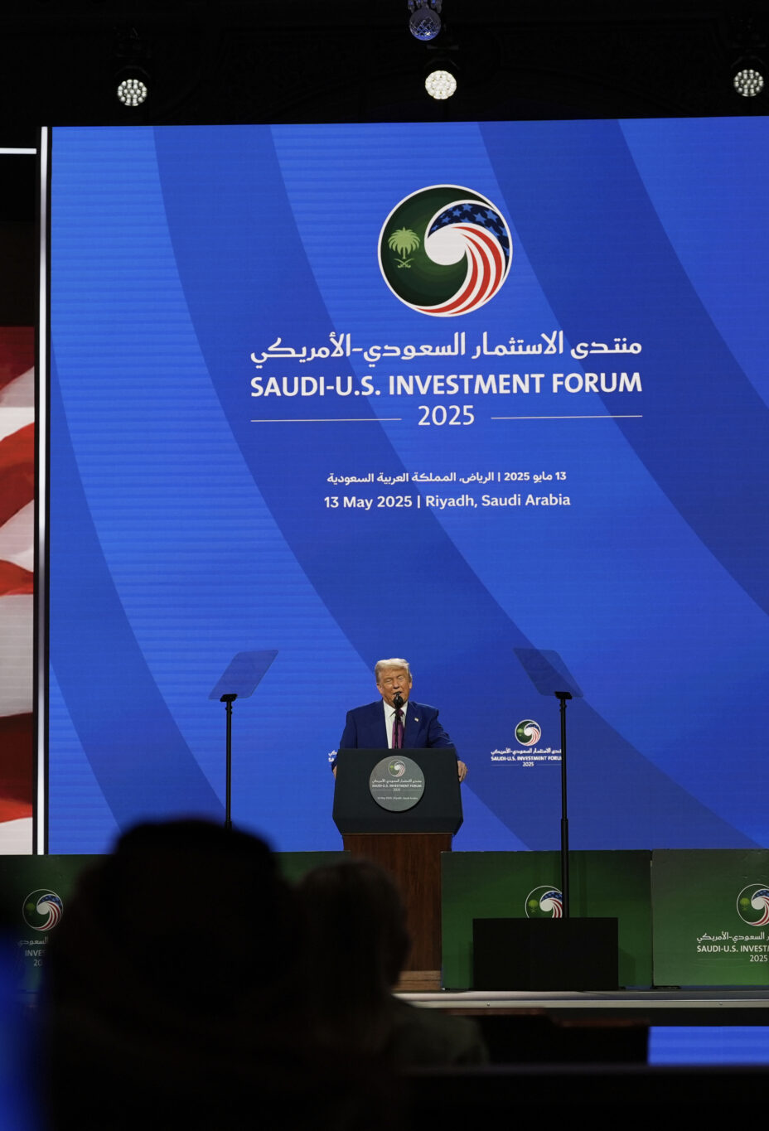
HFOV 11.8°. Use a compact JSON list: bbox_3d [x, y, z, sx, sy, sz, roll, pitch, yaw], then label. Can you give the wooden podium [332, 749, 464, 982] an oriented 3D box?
[{"bbox_3d":[0.080,1.731,21.500,0.740,1.330,0.620,-1,-6,2],"label":"wooden podium"}]

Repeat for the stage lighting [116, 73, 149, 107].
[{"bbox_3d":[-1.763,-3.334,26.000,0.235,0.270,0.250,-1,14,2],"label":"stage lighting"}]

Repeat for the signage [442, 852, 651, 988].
[{"bbox_3d":[0.914,1.995,20.950,1.190,0.775,0.080,-1,-6,2],"label":"signage"}]

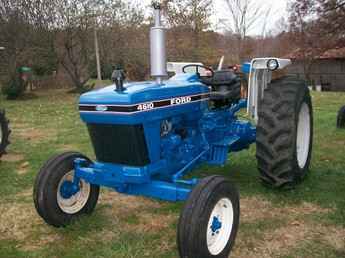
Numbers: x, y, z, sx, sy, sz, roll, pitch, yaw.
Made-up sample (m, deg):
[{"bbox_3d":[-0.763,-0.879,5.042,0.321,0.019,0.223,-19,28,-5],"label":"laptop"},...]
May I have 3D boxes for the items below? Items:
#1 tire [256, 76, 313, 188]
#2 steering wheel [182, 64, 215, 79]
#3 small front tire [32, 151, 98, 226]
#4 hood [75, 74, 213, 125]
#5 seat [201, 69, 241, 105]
[{"bbox_3d":[1.498,0.060,4.641,0.408,1.414,1.414,5,14,32],"label":"tire"},{"bbox_3d":[0.322,-0.656,4.274,0.404,0.071,0.404,5,-19,32],"label":"steering wheel"},{"bbox_3d":[-1.089,0.638,3.786,0.209,0.768,0.768,6,14,34],"label":"small front tire"},{"bbox_3d":[-0.178,-0.340,3.524,0.576,0.333,1.454,5,14,32],"label":"hood"},{"bbox_3d":[0.661,-0.555,4.830,0.505,0.424,0.485,5,14,32],"label":"seat"}]

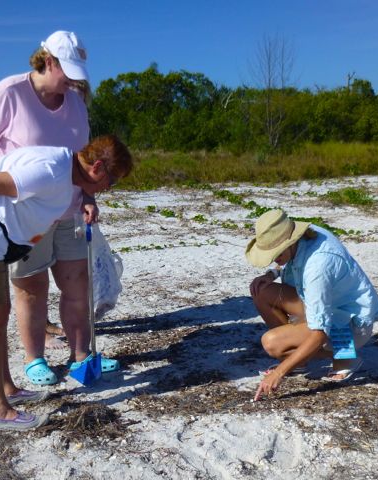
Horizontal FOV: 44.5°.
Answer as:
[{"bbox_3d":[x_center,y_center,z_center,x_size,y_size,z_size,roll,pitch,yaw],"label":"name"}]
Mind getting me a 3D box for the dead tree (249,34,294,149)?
[{"bbox_3d":[3.130,-5.370,17.202,1.650,4.300,1.500,0,15,0],"label":"dead tree"}]

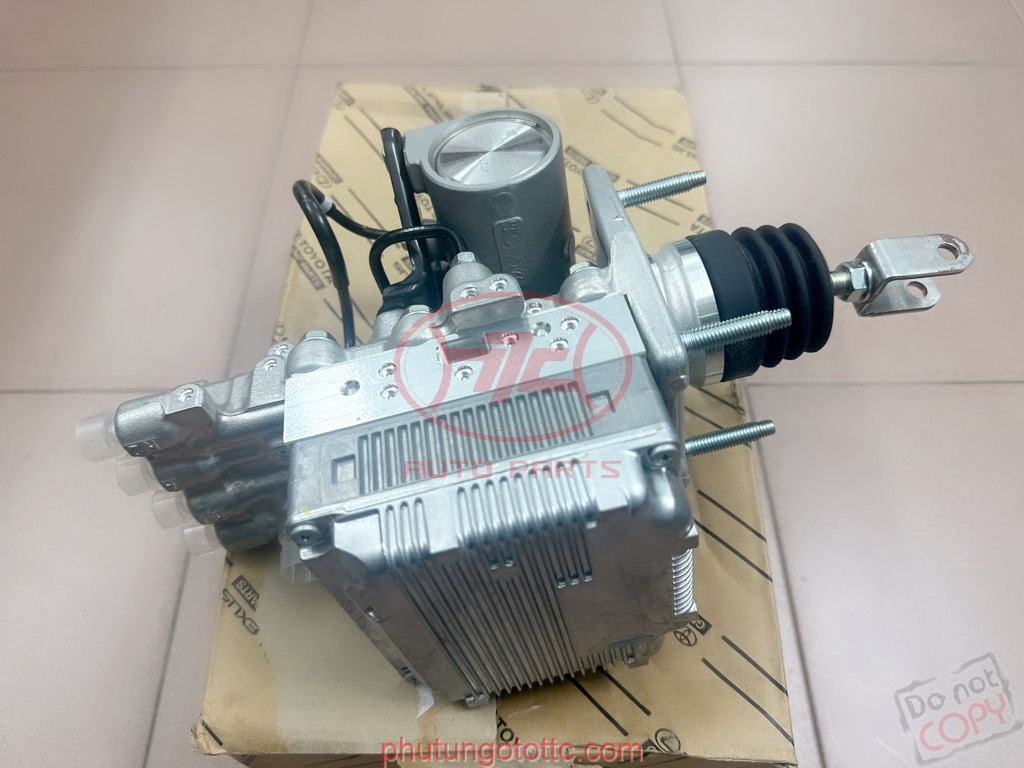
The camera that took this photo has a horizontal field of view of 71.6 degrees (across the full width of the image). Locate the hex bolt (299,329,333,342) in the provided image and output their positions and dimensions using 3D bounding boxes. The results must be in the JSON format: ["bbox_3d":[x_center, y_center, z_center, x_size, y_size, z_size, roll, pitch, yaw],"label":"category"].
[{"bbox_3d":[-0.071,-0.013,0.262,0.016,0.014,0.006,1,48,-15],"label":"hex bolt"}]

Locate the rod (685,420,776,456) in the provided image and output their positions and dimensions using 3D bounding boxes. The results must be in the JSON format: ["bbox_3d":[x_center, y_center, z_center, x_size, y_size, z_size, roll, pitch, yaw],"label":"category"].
[{"bbox_3d":[0.082,0.021,0.271,0.036,0.008,0.008,-14,82,3],"label":"rod"}]

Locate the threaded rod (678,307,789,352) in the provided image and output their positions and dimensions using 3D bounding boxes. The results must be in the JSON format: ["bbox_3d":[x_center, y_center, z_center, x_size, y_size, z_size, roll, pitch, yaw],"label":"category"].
[{"bbox_3d":[0.071,-0.017,0.225,0.036,0.008,0.008,-14,90,3],"label":"threaded rod"}]

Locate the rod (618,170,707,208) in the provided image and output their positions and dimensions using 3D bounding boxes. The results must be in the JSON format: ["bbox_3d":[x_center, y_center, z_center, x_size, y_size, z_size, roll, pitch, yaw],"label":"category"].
[{"bbox_3d":[0.058,-0.076,0.277,0.036,0.008,0.008,-14,102,3],"label":"rod"}]

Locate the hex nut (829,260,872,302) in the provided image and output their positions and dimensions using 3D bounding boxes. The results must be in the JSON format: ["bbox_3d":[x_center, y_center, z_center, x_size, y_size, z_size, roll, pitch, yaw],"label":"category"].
[{"bbox_3d":[0.133,-0.040,0.277,0.008,0.014,0.016,-9,94,-6],"label":"hex nut"}]

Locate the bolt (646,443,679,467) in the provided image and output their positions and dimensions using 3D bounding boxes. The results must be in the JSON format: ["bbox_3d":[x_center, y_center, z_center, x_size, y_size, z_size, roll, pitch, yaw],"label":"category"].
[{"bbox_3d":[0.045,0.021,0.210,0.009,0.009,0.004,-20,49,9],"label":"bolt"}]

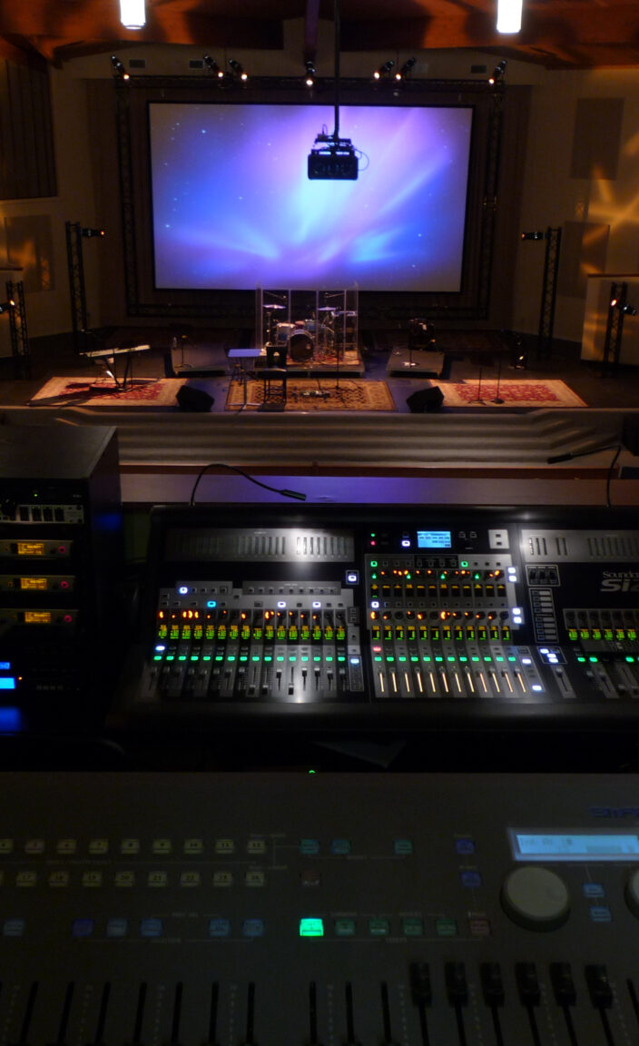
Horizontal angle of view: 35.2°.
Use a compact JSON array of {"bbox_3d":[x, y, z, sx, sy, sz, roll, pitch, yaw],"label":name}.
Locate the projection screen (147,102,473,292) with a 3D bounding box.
[{"bbox_3d":[-0.276,-8.563,26.798,8.450,4.800,0.100,1,20,0],"label":"projection screen"}]

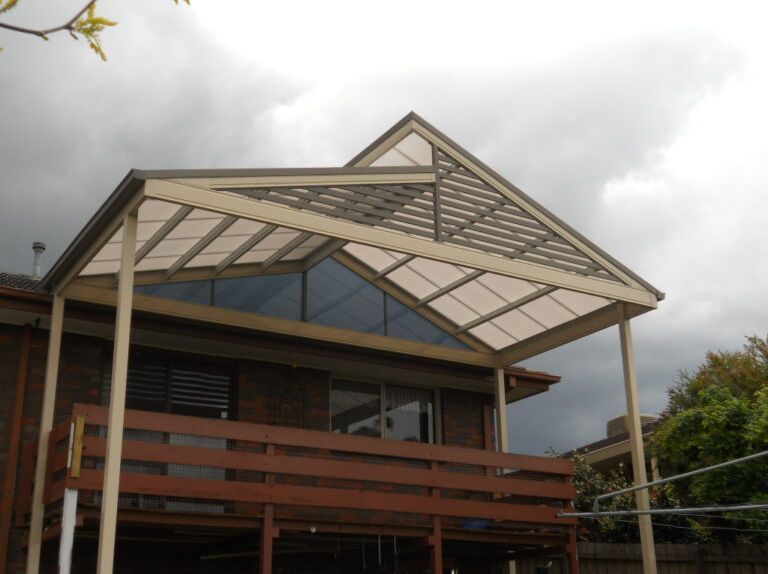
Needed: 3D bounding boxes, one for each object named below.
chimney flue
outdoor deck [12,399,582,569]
[{"bbox_3d":[-5.123,-0.385,15.120,0.195,0.610,0.195,11,-23,-29],"label":"chimney flue"},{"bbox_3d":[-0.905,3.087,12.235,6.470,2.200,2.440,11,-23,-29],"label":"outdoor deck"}]

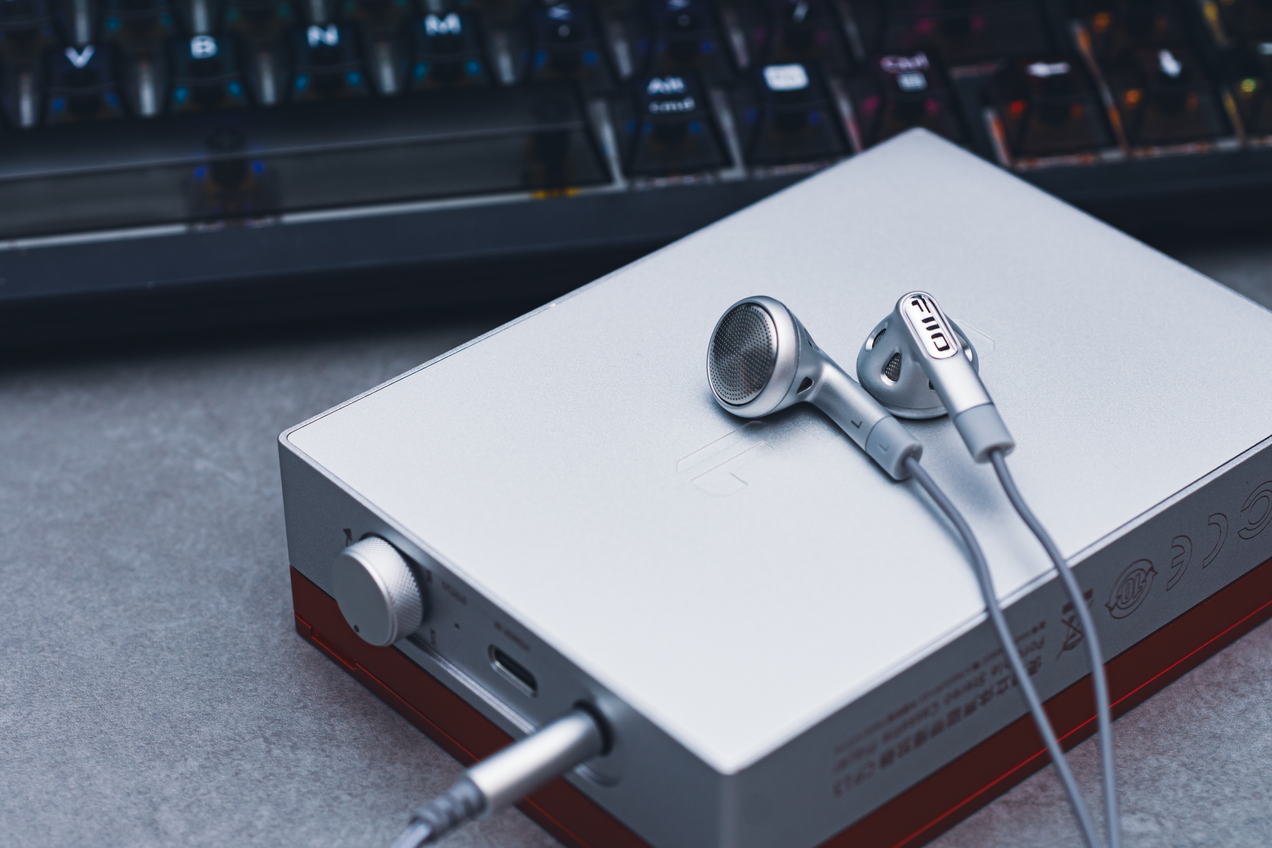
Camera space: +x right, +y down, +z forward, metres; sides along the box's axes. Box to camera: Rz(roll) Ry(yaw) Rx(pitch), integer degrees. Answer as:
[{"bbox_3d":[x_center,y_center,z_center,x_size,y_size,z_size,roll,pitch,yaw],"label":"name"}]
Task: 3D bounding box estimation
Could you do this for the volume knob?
[{"bbox_3d":[-0.033,0.021,0.335,0.006,0.013,0.013,-27,43,-32],"label":"volume knob"}]

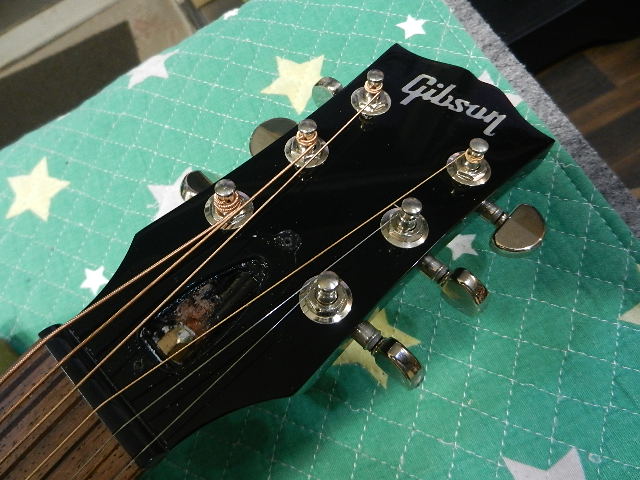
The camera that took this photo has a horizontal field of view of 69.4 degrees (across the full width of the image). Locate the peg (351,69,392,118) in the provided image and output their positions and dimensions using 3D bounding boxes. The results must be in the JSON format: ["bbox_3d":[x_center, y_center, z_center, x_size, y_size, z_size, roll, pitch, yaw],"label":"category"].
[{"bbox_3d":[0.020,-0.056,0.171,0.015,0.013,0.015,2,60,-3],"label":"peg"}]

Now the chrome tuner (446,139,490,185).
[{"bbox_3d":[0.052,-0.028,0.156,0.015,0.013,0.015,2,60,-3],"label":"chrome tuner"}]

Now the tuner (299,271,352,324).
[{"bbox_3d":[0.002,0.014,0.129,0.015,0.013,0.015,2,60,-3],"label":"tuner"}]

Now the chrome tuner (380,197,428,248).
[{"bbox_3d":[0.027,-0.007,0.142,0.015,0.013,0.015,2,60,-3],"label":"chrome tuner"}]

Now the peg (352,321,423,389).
[{"bbox_3d":[0.021,0.036,0.145,0.024,0.019,0.006,41,69,19],"label":"peg"}]

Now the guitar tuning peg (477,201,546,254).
[{"bbox_3d":[0.070,-0.006,0.173,0.024,0.006,0.019,41,81,19],"label":"guitar tuning peg"}]

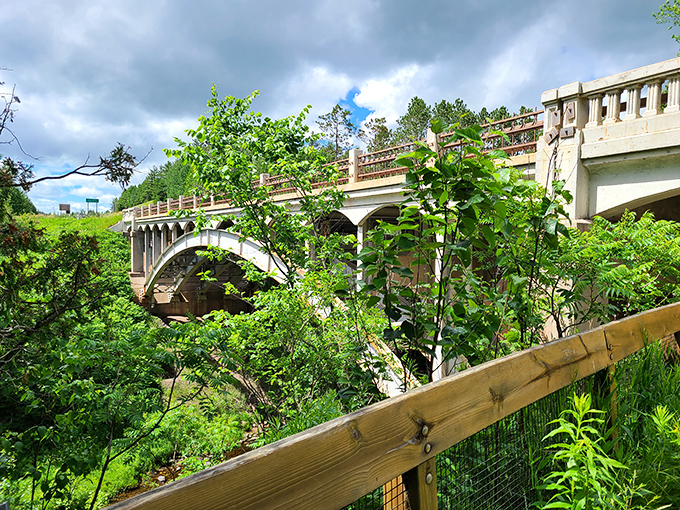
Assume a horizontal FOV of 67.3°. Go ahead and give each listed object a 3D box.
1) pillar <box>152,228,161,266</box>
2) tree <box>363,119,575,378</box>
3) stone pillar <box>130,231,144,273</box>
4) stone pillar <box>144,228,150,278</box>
[{"bbox_3d":[-15.556,-0.618,43.200,0.450,3.200,0.400,-1,3,-31],"label":"pillar"},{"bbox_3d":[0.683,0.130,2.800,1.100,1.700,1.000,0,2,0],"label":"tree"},{"bbox_3d":[-19.410,-0.336,49.000,0.950,3.900,1.200,-1,3,-31],"label":"stone pillar"},{"bbox_3d":[-17.340,-0.135,46.100,0.450,4.400,0.400,-1,3,-31],"label":"stone pillar"}]

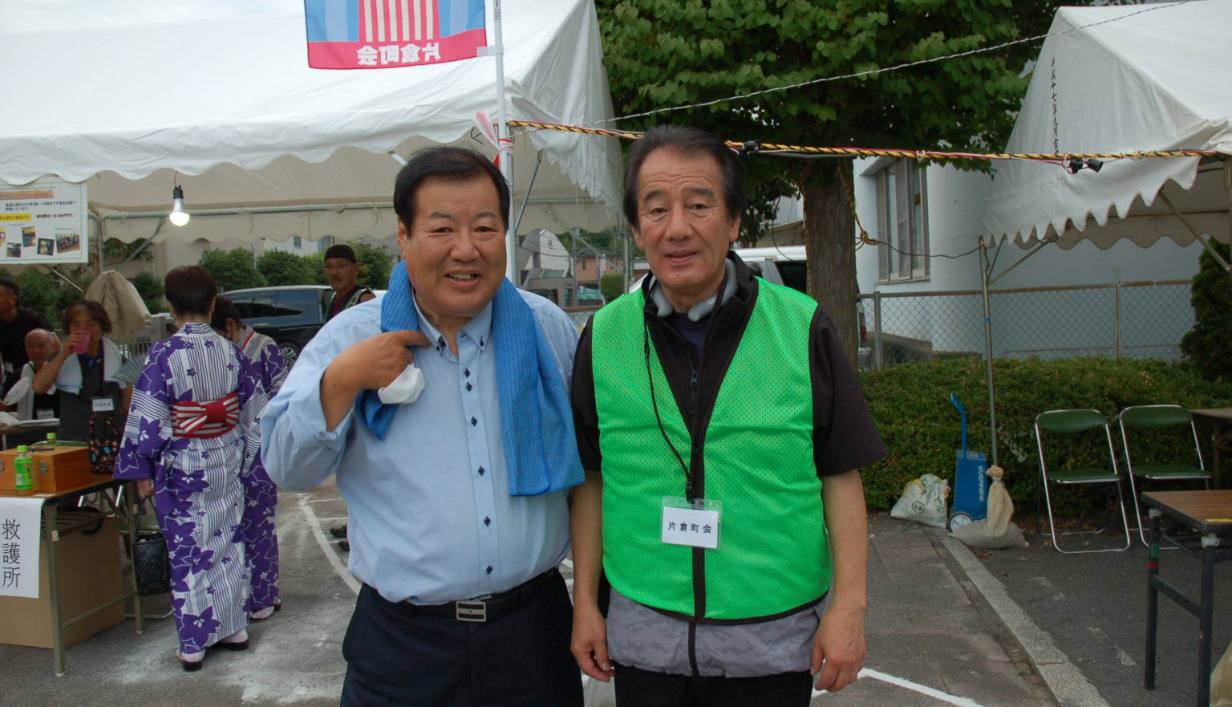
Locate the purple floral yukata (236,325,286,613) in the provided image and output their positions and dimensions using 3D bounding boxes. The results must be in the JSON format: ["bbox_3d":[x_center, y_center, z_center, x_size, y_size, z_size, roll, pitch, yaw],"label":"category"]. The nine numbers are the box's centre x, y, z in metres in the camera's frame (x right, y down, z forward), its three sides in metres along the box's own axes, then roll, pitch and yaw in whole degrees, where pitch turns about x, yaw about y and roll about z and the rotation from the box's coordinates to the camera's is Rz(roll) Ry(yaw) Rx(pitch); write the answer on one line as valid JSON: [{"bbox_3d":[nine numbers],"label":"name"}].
[{"bbox_3d":[-1.743,0.520,4.283,0.450,1.320,0.500,-2,3,-28],"label":"purple floral yukata"}]

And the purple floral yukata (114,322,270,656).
[{"bbox_3d":[-1.708,0.538,3.753,0.570,1.320,0.400,-4,4,-42],"label":"purple floral yukata"}]

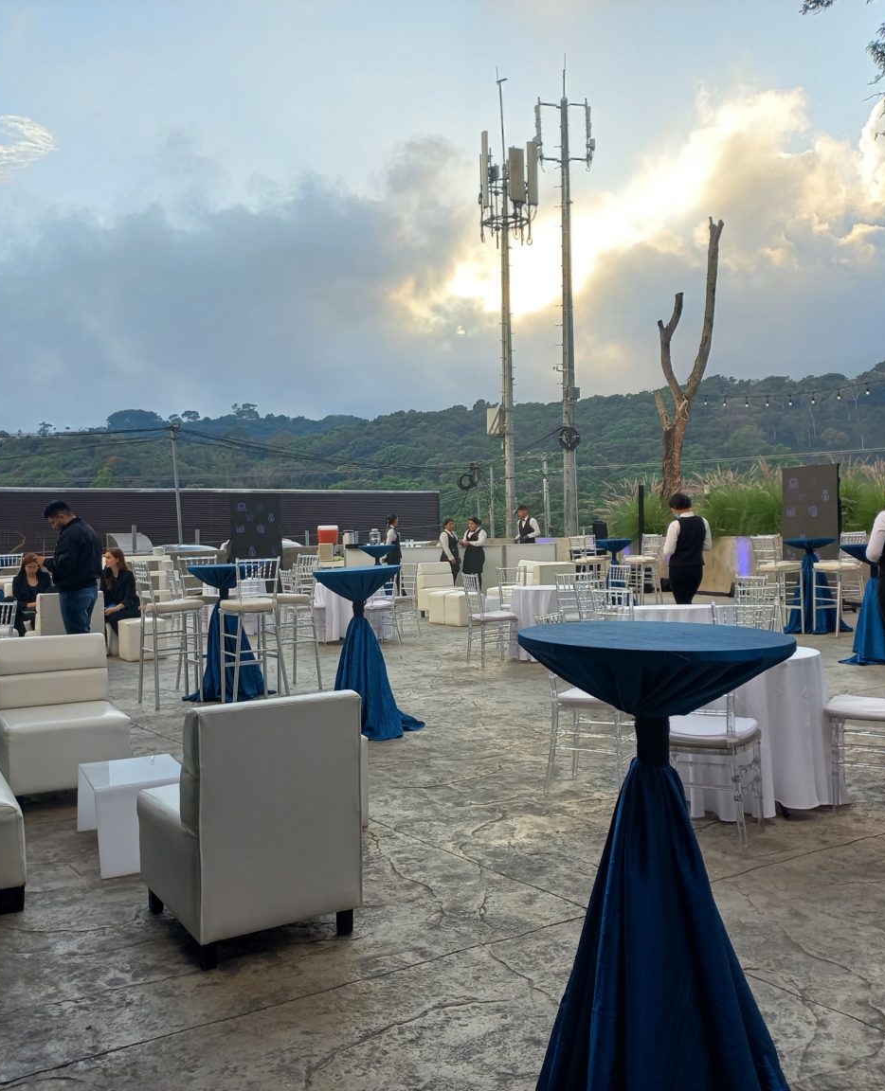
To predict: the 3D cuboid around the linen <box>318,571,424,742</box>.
[{"bbox_3d":[-0.513,0.712,7.092,0.700,1.080,0.680,-2,1,-5],"label":"linen"}]

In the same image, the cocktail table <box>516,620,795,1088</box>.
[{"bbox_3d":[0.528,0.747,2.528,0.680,1.069,0.680,-1,1,12],"label":"cocktail table"}]

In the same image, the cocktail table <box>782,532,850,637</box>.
[{"bbox_3d":[4.592,0.487,13.000,0.760,1.080,0.740,-1,1,19],"label":"cocktail table"}]

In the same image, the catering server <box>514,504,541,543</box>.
[{"bbox_3d":[1.676,0.123,20.800,0.500,1.720,0.450,-1,1,27],"label":"catering server"}]

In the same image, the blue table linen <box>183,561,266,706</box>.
[{"bbox_3d":[-1.823,0.723,8.842,0.700,1.080,0.690,-2,1,-12],"label":"blue table linen"}]

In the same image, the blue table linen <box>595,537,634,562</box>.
[{"bbox_3d":[2.906,0.454,17.692,0.680,1.080,0.680,-1,1,9],"label":"blue table linen"}]

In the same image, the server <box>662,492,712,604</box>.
[{"bbox_3d":[2.608,0.271,11.188,0.480,1.660,0.370,-2,1,-6],"label":"server"}]

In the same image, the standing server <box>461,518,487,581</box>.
[{"bbox_3d":[0.615,0.210,20.306,0.500,1.570,0.420,-1,1,40],"label":"standing server"}]

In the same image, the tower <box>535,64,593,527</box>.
[{"bbox_3d":[3.697,-6.934,31.500,1.800,14.600,1.200,-1,1,0],"label":"tower"}]

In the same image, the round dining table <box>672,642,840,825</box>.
[{"bbox_3d":[1.442,0.860,4.965,0.900,0.710,0.900,-1,1,0],"label":"round dining table"}]

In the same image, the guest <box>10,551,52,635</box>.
[{"bbox_3d":[-4.589,0.691,11.800,0.500,1.170,0.750,-2,1,-27],"label":"guest"}]

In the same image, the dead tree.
[{"bbox_3d":[5.634,-3.933,24.000,1.600,7.100,1.000,-1,1,0],"label":"dead tree"}]

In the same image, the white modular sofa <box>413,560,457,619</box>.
[{"bbox_3d":[0.076,0.695,15.930,0.600,0.800,0.750,-2,1,-34],"label":"white modular sofa"}]

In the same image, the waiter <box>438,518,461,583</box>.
[{"bbox_3d":[0.143,0.222,20.306,0.360,1.570,0.480,-1,1,41],"label":"waiter"}]

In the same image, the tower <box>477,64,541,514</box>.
[{"bbox_3d":[2.116,-6.705,33.000,1.950,16.200,1.900,-1,1,0],"label":"tower"}]

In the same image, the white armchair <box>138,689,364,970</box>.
[{"bbox_3d":[-0.690,0.904,3.690,0.575,0.810,0.690,-2,1,-31],"label":"white armchair"}]

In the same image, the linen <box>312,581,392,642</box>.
[{"bbox_3d":[-1.105,0.806,13.100,0.980,0.730,0.980,-1,1,-5],"label":"linen"}]

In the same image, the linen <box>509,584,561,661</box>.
[{"bbox_3d":[1.164,0.783,10.870,0.970,0.730,0.970,-1,1,6],"label":"linen"}]

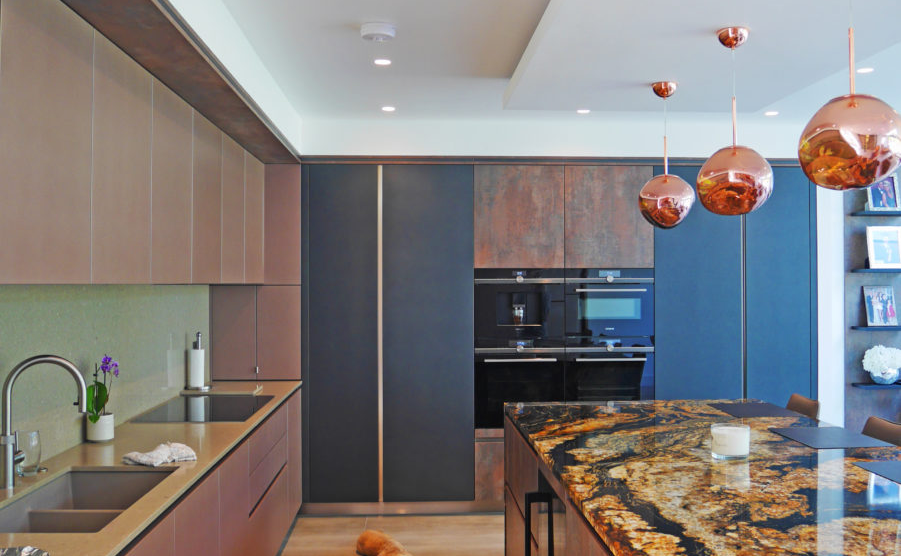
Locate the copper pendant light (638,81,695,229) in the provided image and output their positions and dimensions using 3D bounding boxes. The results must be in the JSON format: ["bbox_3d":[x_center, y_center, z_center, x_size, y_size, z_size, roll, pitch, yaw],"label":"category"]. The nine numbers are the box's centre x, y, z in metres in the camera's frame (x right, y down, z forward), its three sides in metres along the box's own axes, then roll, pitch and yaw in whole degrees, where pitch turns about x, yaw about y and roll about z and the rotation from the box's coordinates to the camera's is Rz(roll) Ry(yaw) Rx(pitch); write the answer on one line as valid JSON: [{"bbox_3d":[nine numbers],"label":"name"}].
[{"bbox_3d":[0.998,-0.573,4.179,0.262,0.670,0.262,0,0,-2],"label":"copper pendant light"}]

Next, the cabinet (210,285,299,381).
[{"bbox_3d":[-1.288,0.360,6.146,0.602,0.621,0.520,0,0,-3],"label":"cabinet"}]

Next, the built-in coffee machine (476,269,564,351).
[{"bbox_3d":[0.448,0.177,6.215,0.598,0.478,0.500,0,0,-3],"label":"built-in coffee machine"}]

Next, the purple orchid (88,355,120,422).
[{"bbox_3d":[-1.396,0.445,3.633,0.135,0.280,0.130,0,0,-2],"label":"purple orchid"}]

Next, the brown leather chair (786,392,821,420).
[{"bbox_3d":[1.604,1.066,4.622,0.480,0.950,0.430,0,0,-2],"label":"brown leather chair"}]

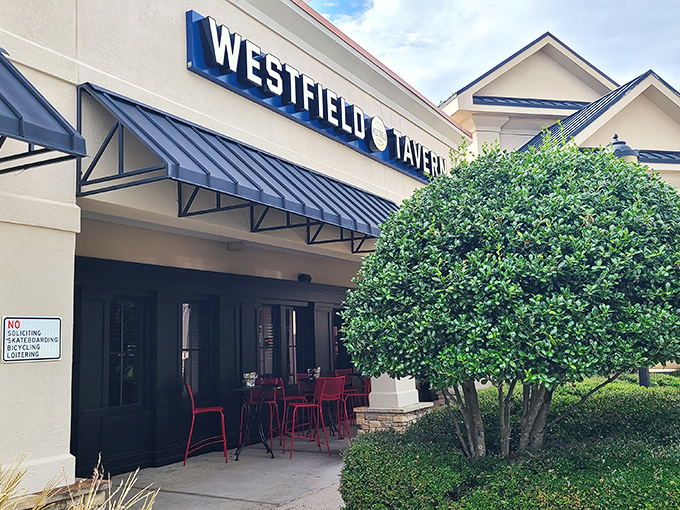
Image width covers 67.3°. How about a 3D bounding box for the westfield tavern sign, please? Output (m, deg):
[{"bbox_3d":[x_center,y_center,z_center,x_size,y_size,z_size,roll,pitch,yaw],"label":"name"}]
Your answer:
[{"bbox_3d":[0.228,-1.723,6.904,0.200,0.547,5.296,-6,-11,37],"label":"westfield tavern sign"}]

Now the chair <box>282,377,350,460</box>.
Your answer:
[{"bbox_3d":[-0.470,2.339,7.380,0.570,1.090,0.420,2,-9,-14],"label":"chair"}]

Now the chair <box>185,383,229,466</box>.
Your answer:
[{"bbox_3d":[-1.840,2.284,7.020,0.570,1.090,0.420,3,-9,-17],"label":"chair"}]

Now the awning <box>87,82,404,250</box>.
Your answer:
[{"bbox_3d":[-0.155,-0.670,5.591,1.180,0.887,4.780,-6,-11,37],"label":"awning"}]

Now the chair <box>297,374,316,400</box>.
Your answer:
[{"bbox_3d":[-0.510,2.527,8.600,0.420,1.090,0.570,2,-9,-11],"label":"chair"}]

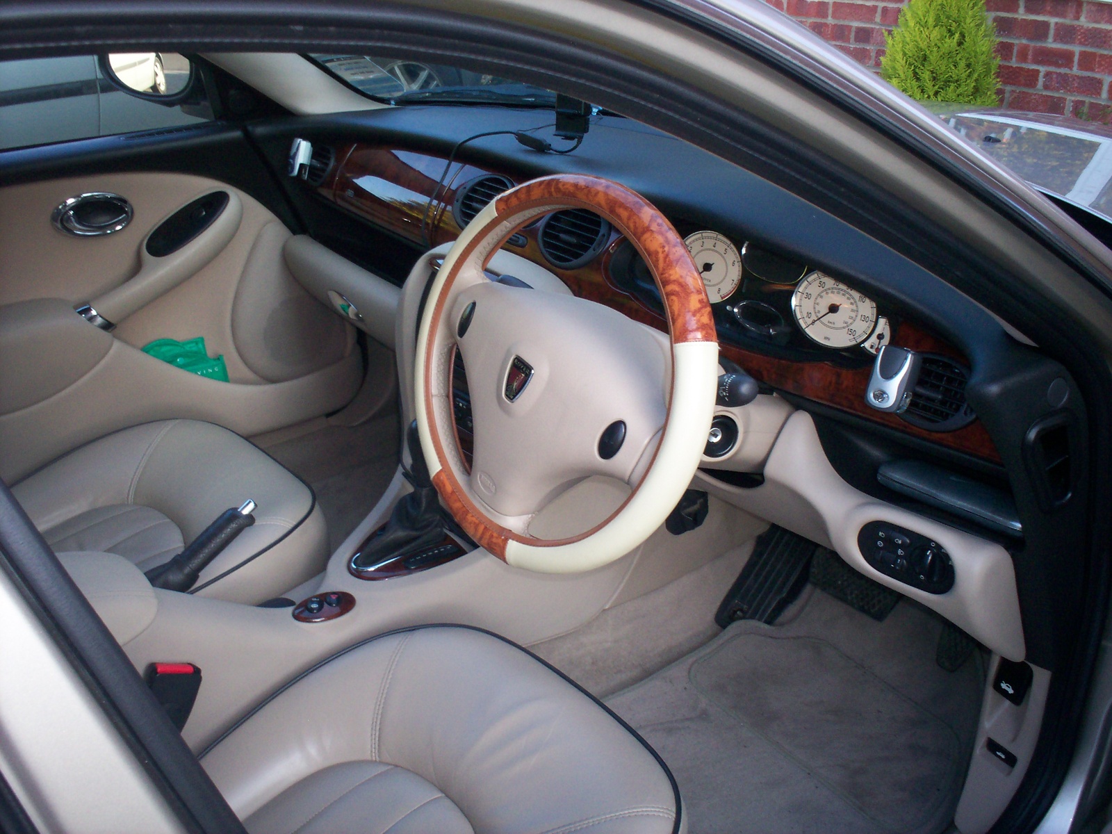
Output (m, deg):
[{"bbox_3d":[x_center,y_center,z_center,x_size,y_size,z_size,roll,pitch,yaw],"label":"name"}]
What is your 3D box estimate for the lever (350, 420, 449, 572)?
[{"bbox_3d":[-0.203,0.096,1.572,0.160,0.190,0.088,-19,32,-35],"label":"lever"}]

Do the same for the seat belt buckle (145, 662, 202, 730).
[{"bbox_3d":[-0.427,0.320,1.288,0.055,0.090,0.029,14,10,-45],"label":"seat belt buckle"}]

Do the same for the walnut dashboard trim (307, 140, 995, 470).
[{"bbox_3d":[-0.017,-0.239,1.552,0.118,0.157,1.370,-19,32,-35],"label":"walnut dashboard trim"}]

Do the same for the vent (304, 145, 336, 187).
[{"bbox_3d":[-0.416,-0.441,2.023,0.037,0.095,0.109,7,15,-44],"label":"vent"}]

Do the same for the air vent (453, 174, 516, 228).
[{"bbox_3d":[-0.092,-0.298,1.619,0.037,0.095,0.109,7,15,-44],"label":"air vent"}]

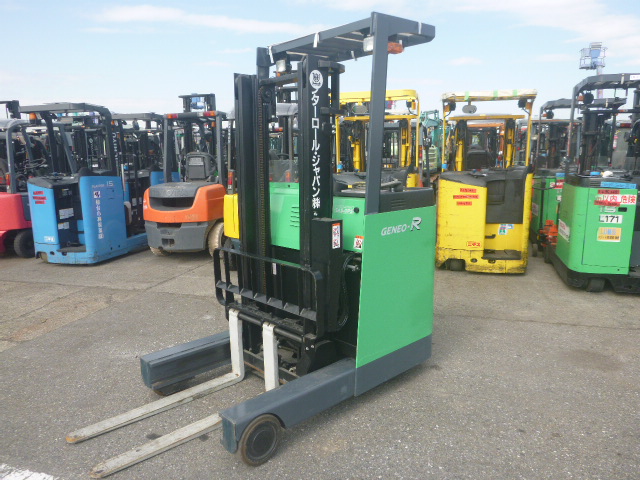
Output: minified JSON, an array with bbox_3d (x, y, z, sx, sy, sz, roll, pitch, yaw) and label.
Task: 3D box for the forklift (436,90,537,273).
[{"bbox_3d":[2.361,-0.772,6.724,1.130,2.270,2.000,3,10,16],"label":"forklift"}]

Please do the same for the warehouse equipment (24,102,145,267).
[{"bbox_3d":[-3.439,-0.887,7.375,1.130,2.270,2.000,2,10,14],"label":"warehouse equipment"}]

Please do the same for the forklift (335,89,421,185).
[{"bbox_3d":[0.891,-0.788,6.813,1.130,2.270,2.000,2,10,13],"label":"forklift"}]

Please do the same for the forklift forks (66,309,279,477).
[{"bbox_3d":[-0.785,0.796,2.605,1.080,0.520,0.480,-9,13,-44],"label":"forklift forks"}]

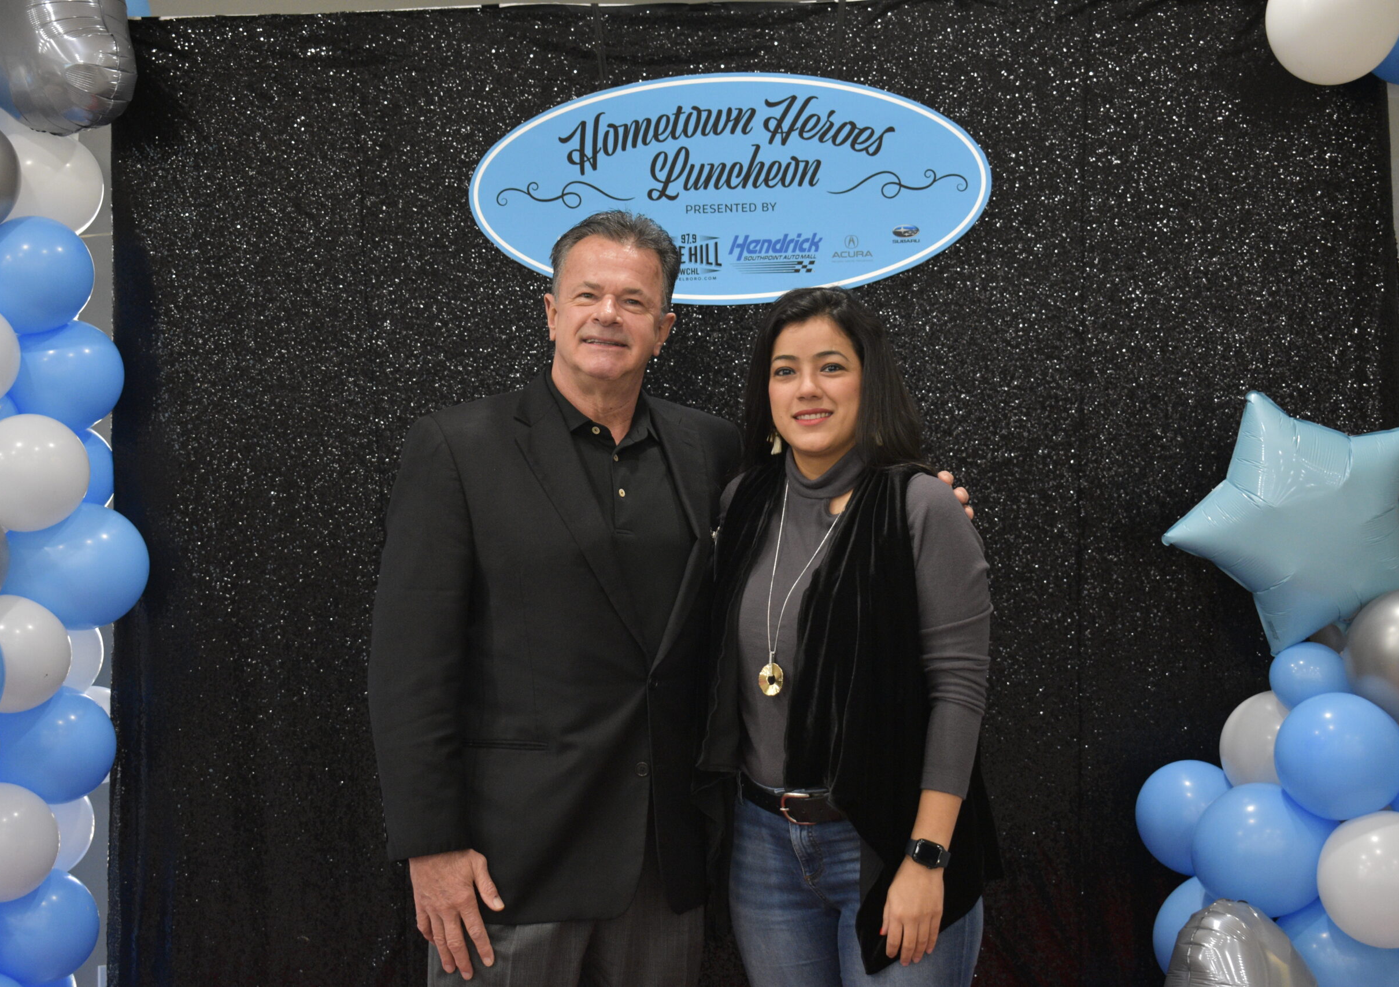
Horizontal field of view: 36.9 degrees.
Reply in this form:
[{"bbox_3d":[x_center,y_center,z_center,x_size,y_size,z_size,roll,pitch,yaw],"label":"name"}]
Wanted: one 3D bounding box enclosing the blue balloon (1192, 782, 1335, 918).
[{"bbox_3d":[0.861,0.544,3.200,0.216,0.207,0.212,-1,0,14],"label":"blue balloon"}]

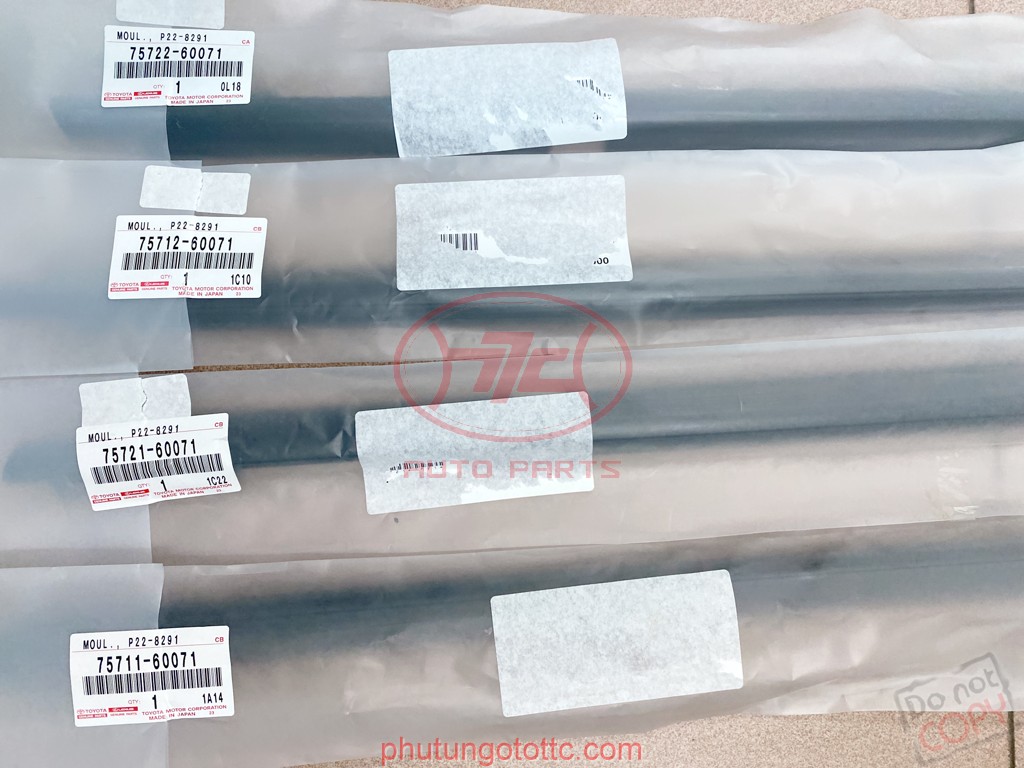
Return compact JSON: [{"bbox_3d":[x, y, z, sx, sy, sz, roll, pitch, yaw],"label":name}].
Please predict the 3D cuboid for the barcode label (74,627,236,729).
[{"bbox_3d":[-0.165,0.134,0.354,0.074,0.002,0.043,-5,84,-1],"label":"barcode label"}]

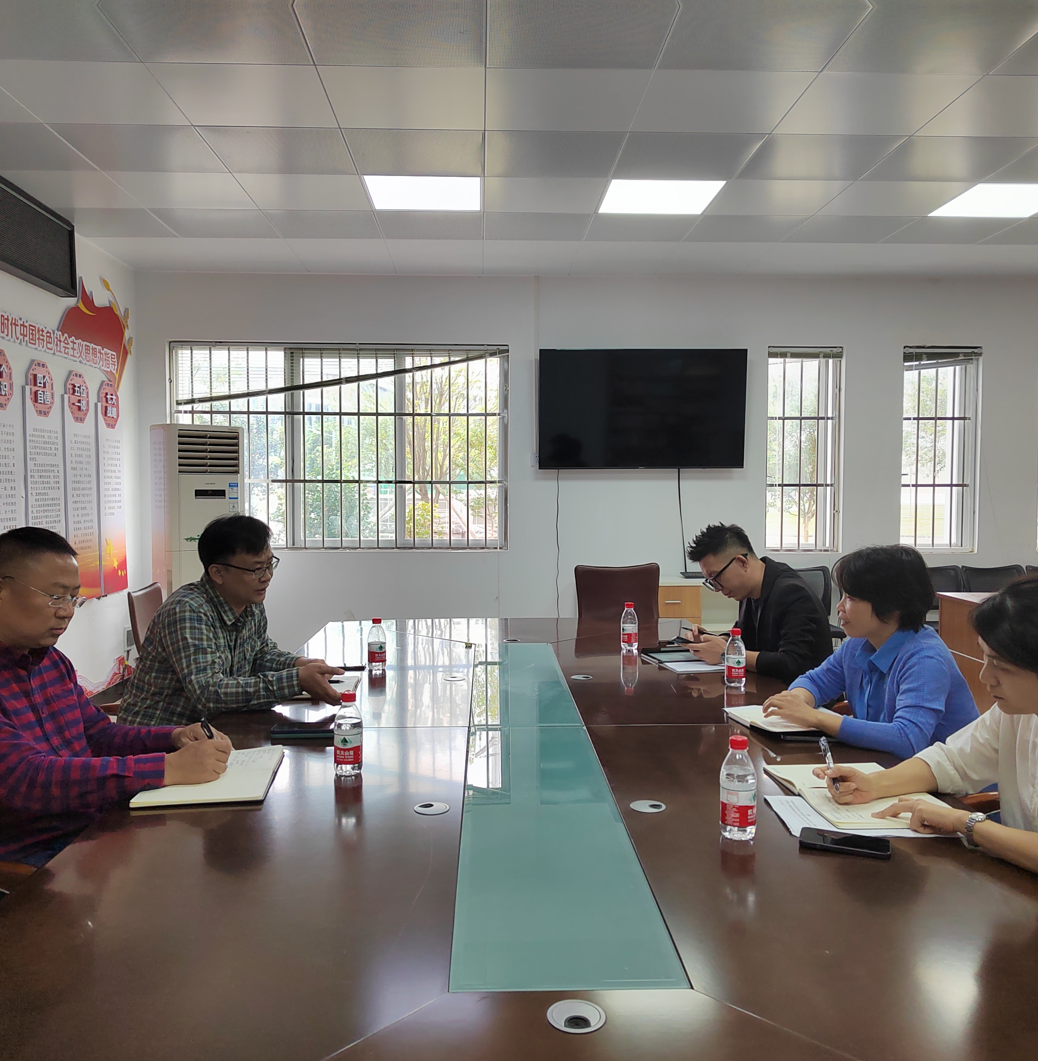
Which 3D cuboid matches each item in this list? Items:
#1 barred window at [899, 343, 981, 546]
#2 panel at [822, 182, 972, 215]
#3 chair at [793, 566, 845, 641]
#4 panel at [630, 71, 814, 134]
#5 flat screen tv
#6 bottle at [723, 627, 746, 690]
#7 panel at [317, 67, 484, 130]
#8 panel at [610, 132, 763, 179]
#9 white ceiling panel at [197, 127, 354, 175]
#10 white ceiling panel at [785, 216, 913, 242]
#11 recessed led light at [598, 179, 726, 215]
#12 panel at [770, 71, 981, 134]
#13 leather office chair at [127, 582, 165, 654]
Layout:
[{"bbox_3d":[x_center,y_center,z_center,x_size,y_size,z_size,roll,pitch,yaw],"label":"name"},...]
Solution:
[{"bbox_3d":[3.030,-0.582,6.785,0.585,1.466,0.120,0,3,-2],"label":"barred window"},{"bbox_3d":[1.927,-1.714,4.844,0.595,0.030,0.590,0,3,-2],"label":"panel"},{"bbox_3d":[1.952,0.676,6.361,0.470,0.834,0.580,0,3,-2],"label":"chair"},{"bbox_3d":[0.762,-1.632,3.581,0.590,0.030,0.590,0,3,-2],"label":"panel"},{"bbox_3d":[0.868,-0.849,6.600,1.455,0.830,0.070,0,6,-2],"label":"flat screen tv"},{"bbox_3d":[0.697,0.406,3.015,0.064,0.180,0.064,0,3,-2],"label":"bottle"},{"bbox_3d":[-0.427,-1.656,3.595,0.595,0.030,0.590,0,3,-2],"label":"panel"},{"bbox_3d":[0.750,-1.685,4.219,0.595,0.030,0.590,0,3,-2],"label":"panel"},{"bbox_3d":[-1.053,-1.685,4.177,0.600,0.020,0.600,0,3,-2],"label":"white ceiling panel"},{"bbox_3d":[1.908,-1.755,5.476,0.600,0.025,0.600,0,3,-2],"label":"white ceiling panel"},{"bbox_3d":[0.696,-1.675,4.691,0.575,0.030,0.575,0,3,-2],"label":"recessed led light"},{"bbox_3d":[1.369,-1.664,3.659,0.600,0.025,0.600,0,3,-2],"label":"panel"},{"bbox_3d":[-1.212,0.727,3.773,0.620,0.990,0.580,0,3,-2],"label":"leather office chair"}]

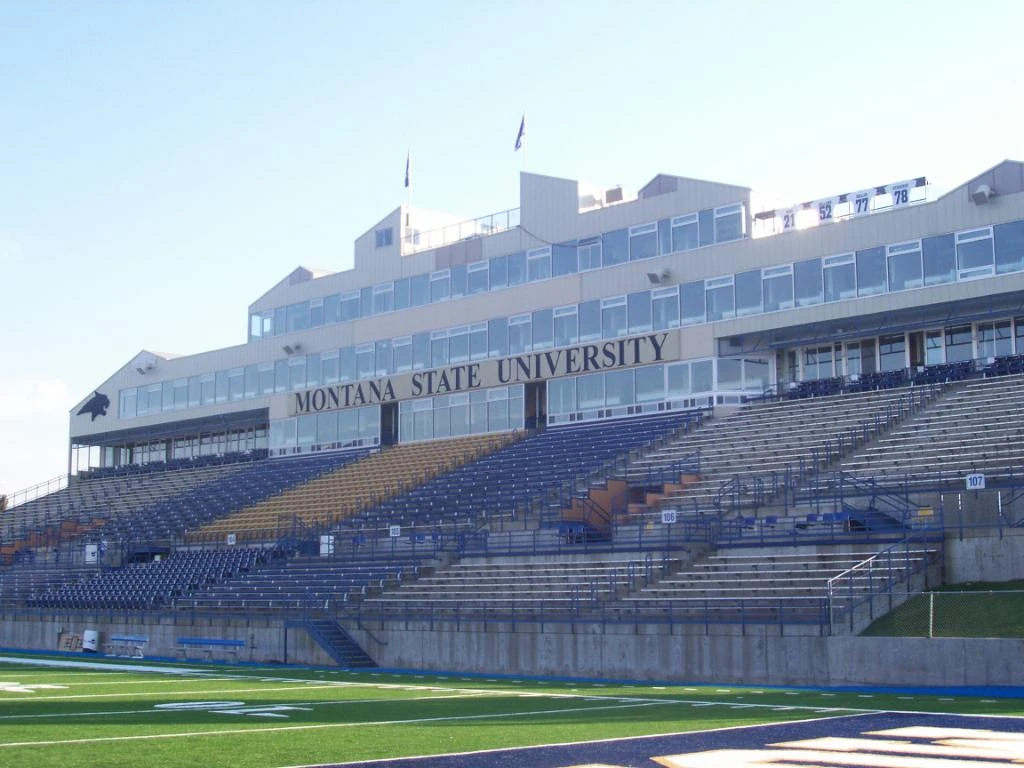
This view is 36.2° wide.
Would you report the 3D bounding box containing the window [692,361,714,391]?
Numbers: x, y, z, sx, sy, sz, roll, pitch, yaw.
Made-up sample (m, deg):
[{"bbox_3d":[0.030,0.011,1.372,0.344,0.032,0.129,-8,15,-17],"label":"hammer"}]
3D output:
[{"bbox_3d":[8.613,-0.301,70.819,0.150,1.390,1.300,7,-11,-44],"label":"window"}]

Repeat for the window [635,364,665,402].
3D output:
[{"bbox_3d":[5.909,-0.006,67.006,0.100,1.459,1.681,8,-11,-44],"label":"window"}]

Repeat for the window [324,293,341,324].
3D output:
[{"bbox_3d":[-10.445,-4.261,90.970,0.150,1.720,1.599,7,-10,-44],"label":"window"}]

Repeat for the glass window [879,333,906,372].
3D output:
[{"bbox_3d":[16.826,-1.323,69.221,0.120,1.669,1.393,8,-11,-44],"label":"glass window"}]

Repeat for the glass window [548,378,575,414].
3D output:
[{"bbox_3d":[2.477,0.596,77.080,0.100,1.670,1.897,8,-11,-44],"label":"glass window"}]

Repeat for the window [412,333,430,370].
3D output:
[{"bbox_3d":[-4.899,-1.759,85.094,0.150,1.970,1.490,7,-11,-44],"label":"window"}]

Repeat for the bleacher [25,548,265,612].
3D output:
[{"bbox_3d":[-16.265,8.543,68.125,6.200,2.800,10.800,8,-11,-44],"label":"bleacher"}]

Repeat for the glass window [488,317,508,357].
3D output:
[{"bbox_3d":[-0.672,-2.376,81.063,0.120,1.967,1.506,8,-11,-44],"label":"glass window"}]

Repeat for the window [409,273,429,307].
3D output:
[{"bbox_3d":[-5.006,-5.057,85.432,0.150,1.720,1.661,7,-10,-44],"label":"window"}]

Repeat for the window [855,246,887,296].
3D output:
[{"bbox_3d":[14.873,-4.619,64.779,0.150,1.980,1.478,7,-10,-44],"label":"window"}]

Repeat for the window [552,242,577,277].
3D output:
[{"bbox_3d":[2.423,-5.702,71.439,0.100,1.531,1.600,8,-11,-44],"label":"window"}]

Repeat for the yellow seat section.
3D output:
[{"bbox_3d":[-7.805,4.977,77.800,12.600,5.900,11.900,8,-11,-44],"label":"yellow seat section"}]

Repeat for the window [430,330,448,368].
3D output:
[{"bbox_3d":[-3.845,-1.860,83.677,0.100,1.987,1.515,8,-11,-44],"label":"window"}]

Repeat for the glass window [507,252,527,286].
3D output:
[{"bbox_3d":[0.285,-5.851,80.576,0.120,1.636,1.458,8,-11,-44],"label":"glass window"}]

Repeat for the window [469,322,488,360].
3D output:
[{"bbox_3d":[-1.720,-2.222,81.695,0.150,1.980,1.409,7,-10,-44],"label":"window"}]

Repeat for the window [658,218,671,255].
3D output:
[{"bbox_3d":[7.116,-6.790,73.036,0.100,1.692,0.819,8,-11,-44],"label":"window"}]

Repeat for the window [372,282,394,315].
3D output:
[{"bbox_3d":[-7.180,-4.774,88.065,0.120,1.716,1.859,8,-11,-44],"label":"window"}]

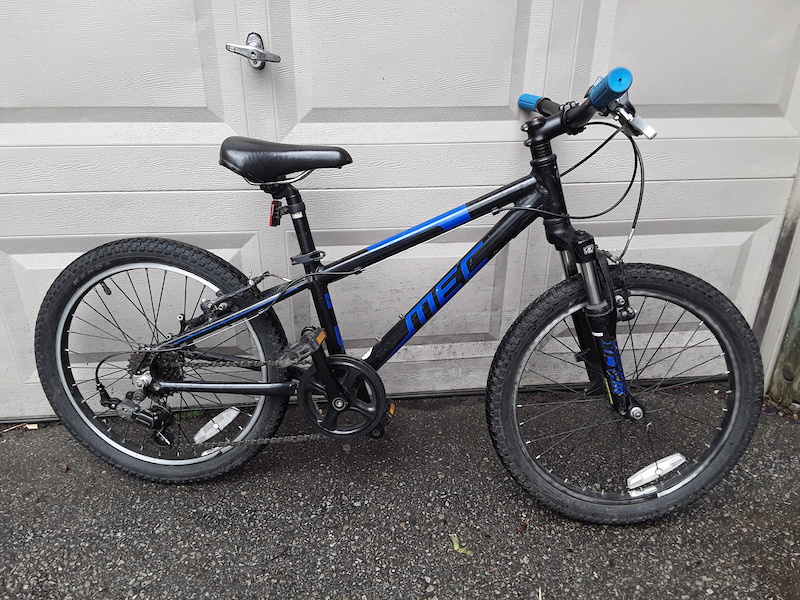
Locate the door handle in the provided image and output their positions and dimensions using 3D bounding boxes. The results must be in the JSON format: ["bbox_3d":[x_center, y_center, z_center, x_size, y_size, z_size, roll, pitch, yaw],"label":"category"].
[{"bbox_3d":[-0.275,-0.466,1.219,0.105,0.069,0.056,-2,26,-7],"label":"door handle"}]

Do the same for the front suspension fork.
[{"bbox_3d":[0.356,0.041,1.178,0.080,0.357,0.143,-17,11,2],"label":"front suspension fork"}]

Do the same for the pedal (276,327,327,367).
[{"bbox_3d":[-0.167,0.079,1.097,0.092,0.031,0.092,-34,8,12],"label":"pedal"}]

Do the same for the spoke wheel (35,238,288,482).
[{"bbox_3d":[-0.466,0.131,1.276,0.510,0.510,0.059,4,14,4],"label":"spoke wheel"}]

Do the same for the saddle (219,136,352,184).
[{"bbox_3d":[-0.206,-0.248,1.161,0.252,0.084,0.148,4,14,4],"label":"saddle"}]

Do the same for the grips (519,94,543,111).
[{"bbox_3d":[0.271,-0.391,1.289,0.033,0.033,0.117,-1,20,-12],"label":"grips"}]

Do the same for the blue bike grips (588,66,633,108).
[{"bbox_3d":[0.292,-0.292,0.895,0.034,0.034,0.118,3,8,6],"label":"blue bike grips"}]

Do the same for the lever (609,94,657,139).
[{"bbox_3d":[0.334,-0.267,0.939,0.039,0.082,0.092,-42,12,7],"label":"lever"}]

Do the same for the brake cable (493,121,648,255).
[{"bbox_3d":[0.288,-0.188,1.103,0.245,0.235,0.168,4,14,4],"label":"brake cable"}]

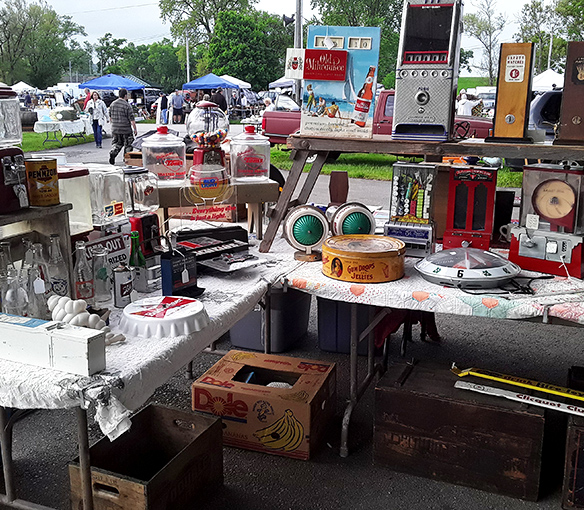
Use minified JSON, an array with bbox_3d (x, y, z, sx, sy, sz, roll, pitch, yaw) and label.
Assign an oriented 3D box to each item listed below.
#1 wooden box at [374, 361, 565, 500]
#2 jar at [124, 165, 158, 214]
[{"bbox_3d":[0.669,0.671,2.418,0.609,0.331,0.318,5,14,23],"label":"wooden box"},{"bbox_3d":[-0.626,-0.265,2.500,0.145,0.195,0.145,11,19,38],"label":"jar"}]

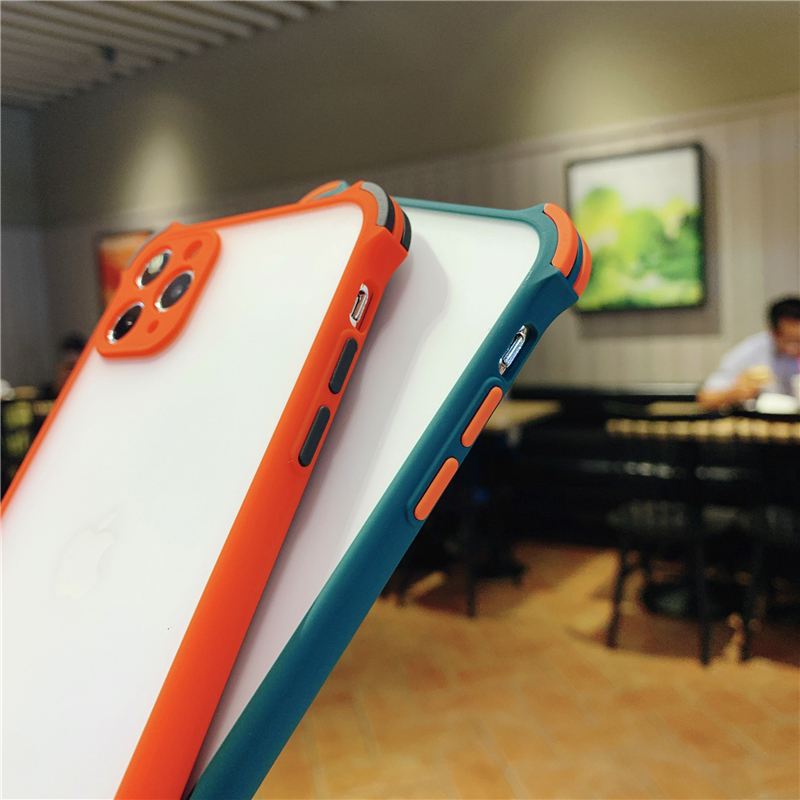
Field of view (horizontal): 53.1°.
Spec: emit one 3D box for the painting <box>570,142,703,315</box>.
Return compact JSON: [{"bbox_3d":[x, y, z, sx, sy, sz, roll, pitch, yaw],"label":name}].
[{"bbox_3d":[1.217,-0.869,4.167,0.690,0.810,0.050,2,10,34],"label":"painting"}]

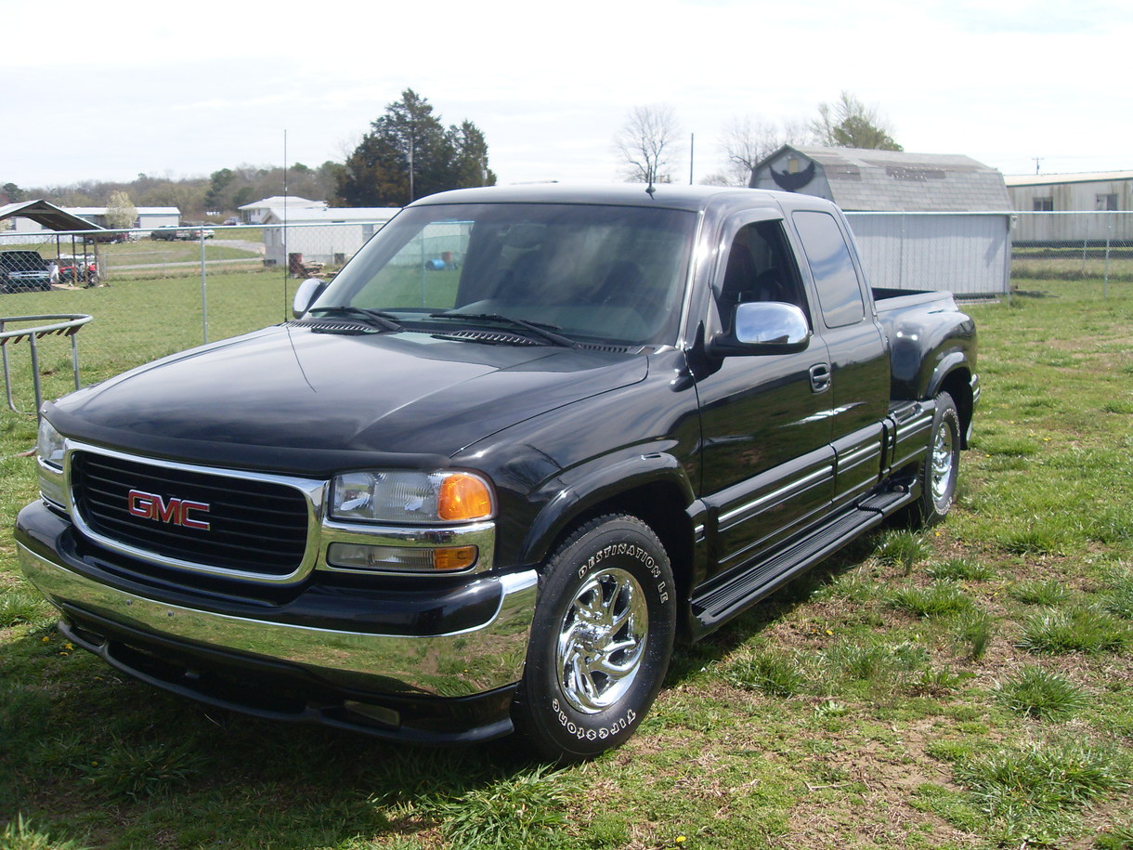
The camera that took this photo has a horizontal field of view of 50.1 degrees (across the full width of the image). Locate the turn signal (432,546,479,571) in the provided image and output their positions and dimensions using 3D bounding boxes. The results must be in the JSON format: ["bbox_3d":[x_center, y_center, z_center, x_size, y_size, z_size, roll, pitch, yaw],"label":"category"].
[{"bbox_3d":[-0.267,0.330,2.984,0.115,0.060,0.070,3,10,13],"label":"turn signal"}]

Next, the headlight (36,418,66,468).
[{"bbox_3d":[-1.617,0.046,3.892,0.320,0.140,0.270,7,11,32],"label":"headlight"}]

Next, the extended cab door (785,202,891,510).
[{"bbox_3d":[1.140,-0.328,5.143,0.290,1.240,0.780,7,11,31],"label":"extended cab door"}]

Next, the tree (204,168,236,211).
[{"bbox_3d":[-62.845,-42.178,220.000,6.000,9.500,6.000,0,9,0],"label":"tree"}]

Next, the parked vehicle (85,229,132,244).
[{"bbox_3d":[-42.472,-17.564,112.000,4.800,1.500,1.800,-2,9,-11],"label":"parked vehicle"}]

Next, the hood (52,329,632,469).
[{"bbox_3d":[-0.703,-0.119,3.738,1.550,0.280,1.260,7,11,31],"label":"hood"}]

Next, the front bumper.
[{"bbox_3d":[-0.992,0.523,3.375,1.930,0.490,0.440,7,11,31],"label":"front bumper"}]

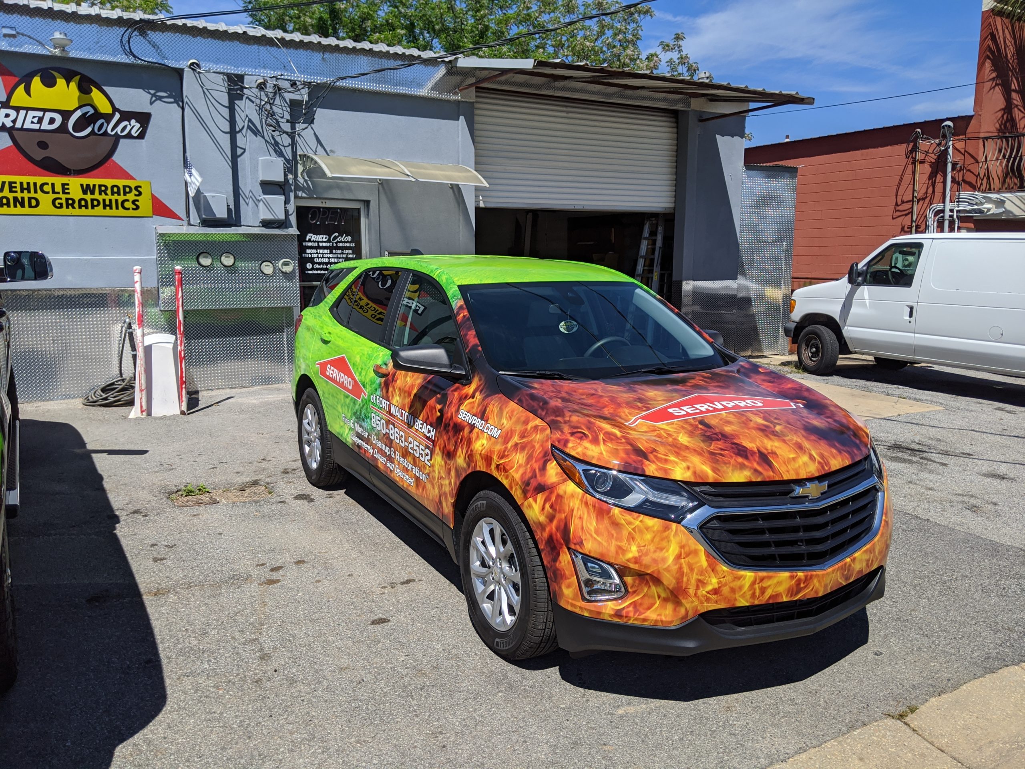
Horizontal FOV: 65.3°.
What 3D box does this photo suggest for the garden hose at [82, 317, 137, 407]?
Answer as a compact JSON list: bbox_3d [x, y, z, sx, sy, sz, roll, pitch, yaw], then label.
[{"bbox_3d":[-4.270,-0.245,8.620,0.700,0.880,0.580,-4,9,-27],"label":"garden hose"}]

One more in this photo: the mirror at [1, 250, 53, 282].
[{"bbox_3d":[-3.096,-0.753,5.100,0.275,0.195,0.160,-4,10,-29],"label":"mirror"}]

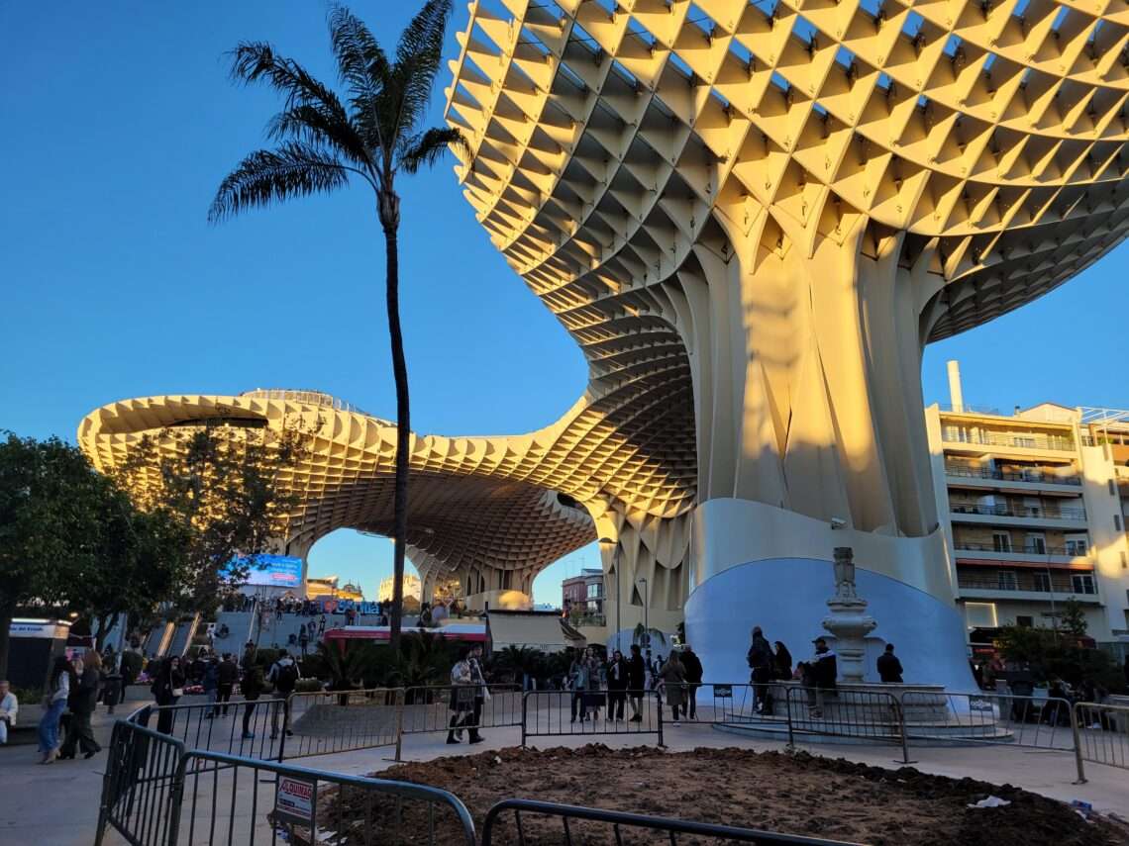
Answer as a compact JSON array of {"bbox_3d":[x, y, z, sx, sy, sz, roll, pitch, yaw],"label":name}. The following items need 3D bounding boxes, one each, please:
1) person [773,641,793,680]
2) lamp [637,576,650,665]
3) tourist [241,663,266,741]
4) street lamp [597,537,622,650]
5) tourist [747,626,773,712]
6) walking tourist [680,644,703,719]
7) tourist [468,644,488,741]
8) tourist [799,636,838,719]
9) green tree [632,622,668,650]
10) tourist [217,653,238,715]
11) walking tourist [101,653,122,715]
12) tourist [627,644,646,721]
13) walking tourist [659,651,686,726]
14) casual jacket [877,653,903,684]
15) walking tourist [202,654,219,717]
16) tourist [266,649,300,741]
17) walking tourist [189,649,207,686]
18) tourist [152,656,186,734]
[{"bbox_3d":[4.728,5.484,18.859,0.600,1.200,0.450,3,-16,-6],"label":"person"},{"bbox_3d":[4.475,11.752,48.389,0.600,5.691,0.200,1,-15,0],"label":"lamp"},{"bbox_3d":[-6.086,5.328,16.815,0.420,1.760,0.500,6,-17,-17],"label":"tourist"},{"bbox_3d":[2.304,9.714,42.997,1.200,7.800,0.350,3,-16,-5],"label":"street lamp"},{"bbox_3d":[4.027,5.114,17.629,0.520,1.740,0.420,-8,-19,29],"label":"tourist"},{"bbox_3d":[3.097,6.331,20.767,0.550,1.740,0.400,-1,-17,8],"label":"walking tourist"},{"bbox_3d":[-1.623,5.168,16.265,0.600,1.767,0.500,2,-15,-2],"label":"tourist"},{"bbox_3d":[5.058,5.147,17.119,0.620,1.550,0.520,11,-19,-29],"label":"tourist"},{"bbox_3d":[4.031,11.086,40.038,1.800,3.200,1.800,1,-16,0],"label":"green tree"},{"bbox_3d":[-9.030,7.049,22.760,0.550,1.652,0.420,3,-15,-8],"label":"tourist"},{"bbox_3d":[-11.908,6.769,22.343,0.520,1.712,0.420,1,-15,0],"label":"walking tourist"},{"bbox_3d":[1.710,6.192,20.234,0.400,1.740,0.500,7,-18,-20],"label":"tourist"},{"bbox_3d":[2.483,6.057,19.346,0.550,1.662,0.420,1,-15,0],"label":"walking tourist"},{"bbox_3d":[7.133,5.416,18.669,0.580,0.660,0.320,-3,-17,13],"label":"casual jacket"},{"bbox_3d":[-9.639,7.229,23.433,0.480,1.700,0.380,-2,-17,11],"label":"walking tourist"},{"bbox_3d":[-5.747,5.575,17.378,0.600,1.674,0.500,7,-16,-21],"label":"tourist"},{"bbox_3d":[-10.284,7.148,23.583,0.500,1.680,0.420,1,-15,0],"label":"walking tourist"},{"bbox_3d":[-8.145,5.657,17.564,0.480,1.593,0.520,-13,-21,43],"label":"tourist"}]

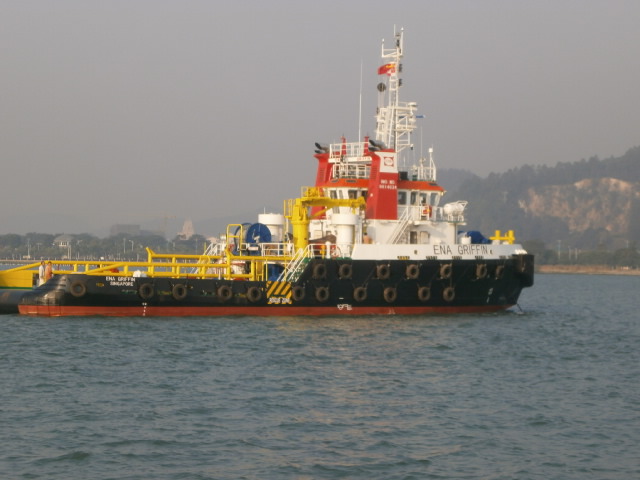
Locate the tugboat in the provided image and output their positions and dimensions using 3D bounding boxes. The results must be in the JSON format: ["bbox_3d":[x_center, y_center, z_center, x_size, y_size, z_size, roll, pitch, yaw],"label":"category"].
[{"bbox_3d":[-1.100,-4.300,136.000,38.000,21.000,11.600,1,-1,-29],"label":"tugboat"}]

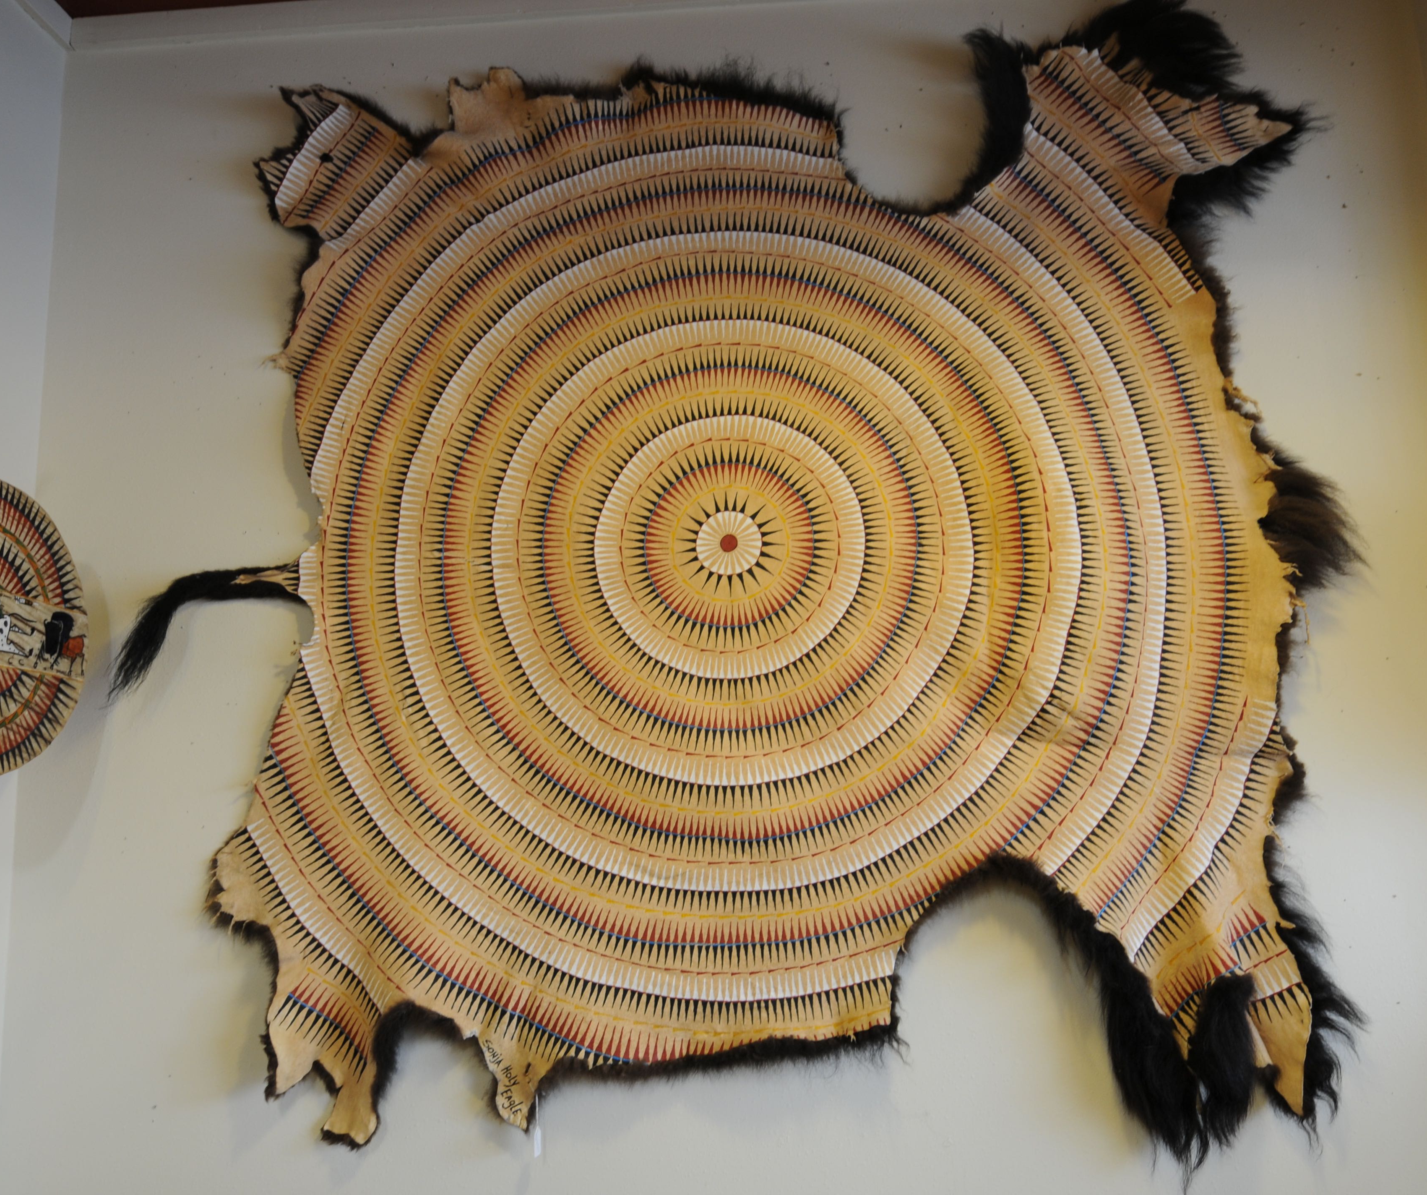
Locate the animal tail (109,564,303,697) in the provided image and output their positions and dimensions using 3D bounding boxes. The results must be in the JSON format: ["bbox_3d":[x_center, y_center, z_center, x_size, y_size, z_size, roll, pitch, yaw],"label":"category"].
[{"bbox_3d":[-1.006,0.062,2.083,0.389,0.249,0.055,-2,-9,2],"label":"animal tail"}]

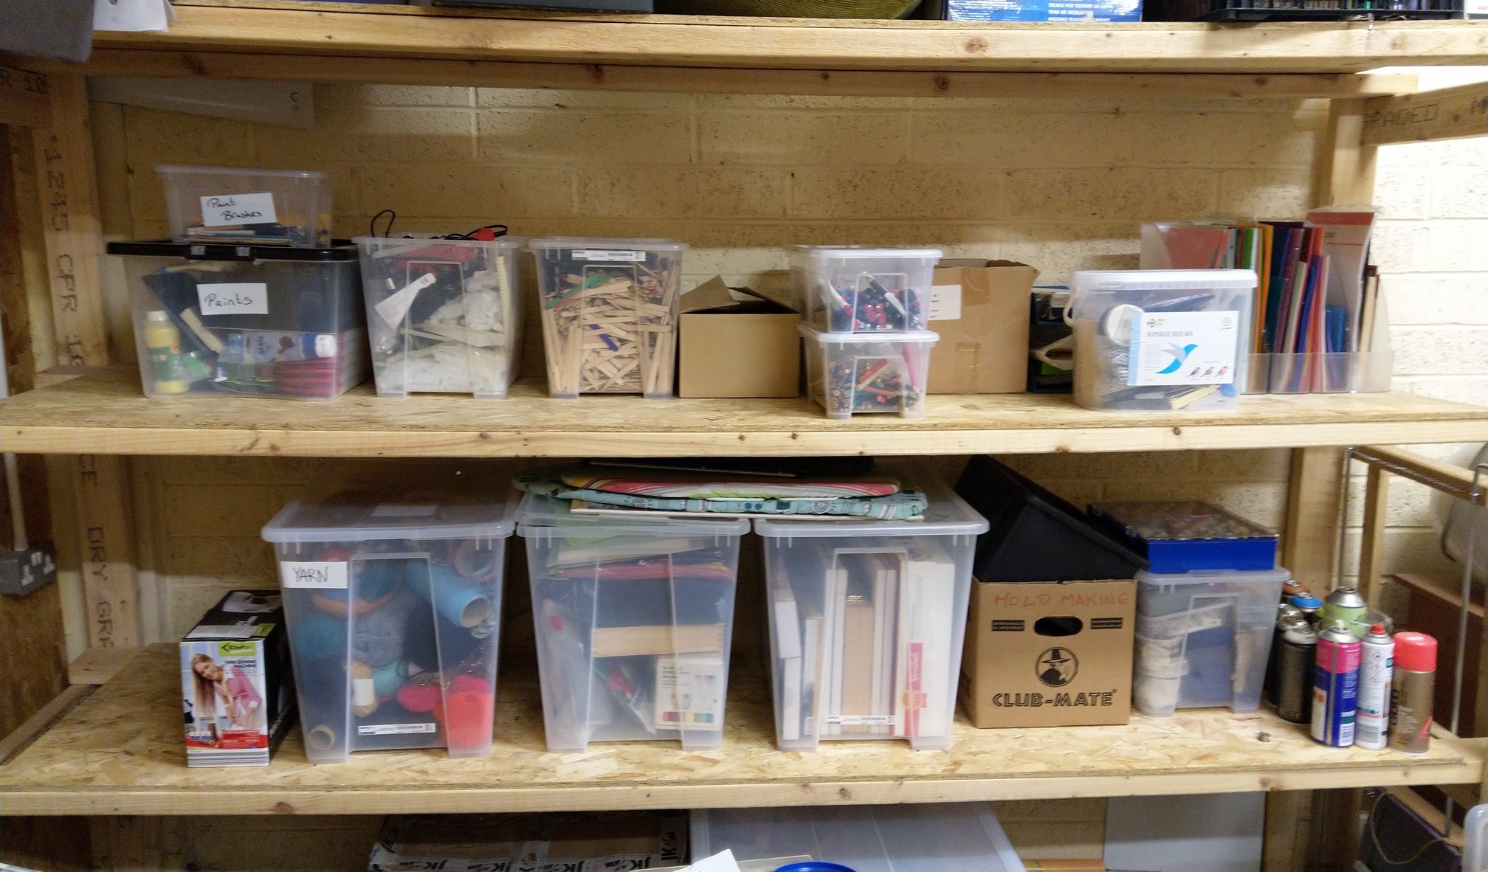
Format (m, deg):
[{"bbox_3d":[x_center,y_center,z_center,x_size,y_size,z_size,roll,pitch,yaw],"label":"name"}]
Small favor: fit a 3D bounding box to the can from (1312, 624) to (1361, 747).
[{"bbox_3d":[1.052,0.434,1.907,0.067,0.216,0.067,1,10,0],"label":"can"}]

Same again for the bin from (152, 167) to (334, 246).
[{"bbox_3d":[-0.931,-0.426,2.017,0.280,0.140,0.190,-2,9,-13],"label":"bin"}]

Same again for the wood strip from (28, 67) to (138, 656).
[{"bbox_3d":[-1.336,-0.130,2.202,0.100,1.170,0.046,0,10,-3],"label":"wood strip"}]

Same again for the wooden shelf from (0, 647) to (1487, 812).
[{"bbox_3d":[-0.018,0.541,2.078,2.490,0.065,0.630,0,8,-2],"label":"wooden shelf"}]

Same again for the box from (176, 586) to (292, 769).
[{"bbox_3d":[-0.864,0.415,1.882,0.131,0.218,0.263,-1,10,-8],"label":"box"}]

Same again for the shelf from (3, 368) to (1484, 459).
[{"bbox_3d":[-0.003,-0.049,1.966,2.460,0.053,0.605,0,10,-3],"label":"shelf"}]

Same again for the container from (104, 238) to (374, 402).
[{"bbox_3d":[-0.854,-0.217,1.960,0.408,0.264,0.330,-1,10,-5],"label":"container"}]

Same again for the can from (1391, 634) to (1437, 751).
[{"bbox_3d":[1.143,0.437,1.845,0.064,0.204,0.064,0,10,0],"label":"can"}]

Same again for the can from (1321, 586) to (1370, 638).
[{"bbox_3d":[1.102,0.395,2.005,0.066,0.230,0.066,0,10,0],"label":"can"}]

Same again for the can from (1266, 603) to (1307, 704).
[{"bbox_3d":[1.021,0.407,2.035,0.066,0.195,0.066,0,10,0],"label":"can"}]

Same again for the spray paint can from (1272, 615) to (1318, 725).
[{"bbox_3d":[1.022,0.431,1.992,0.066,0.193,0.066,0,8,0],"label":"spray paint can"}]

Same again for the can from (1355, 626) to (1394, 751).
[{"bbox_3d":[1.108,0.438,1.887,0.052,0.216,0.052,1,10,0],"label":"can"}]

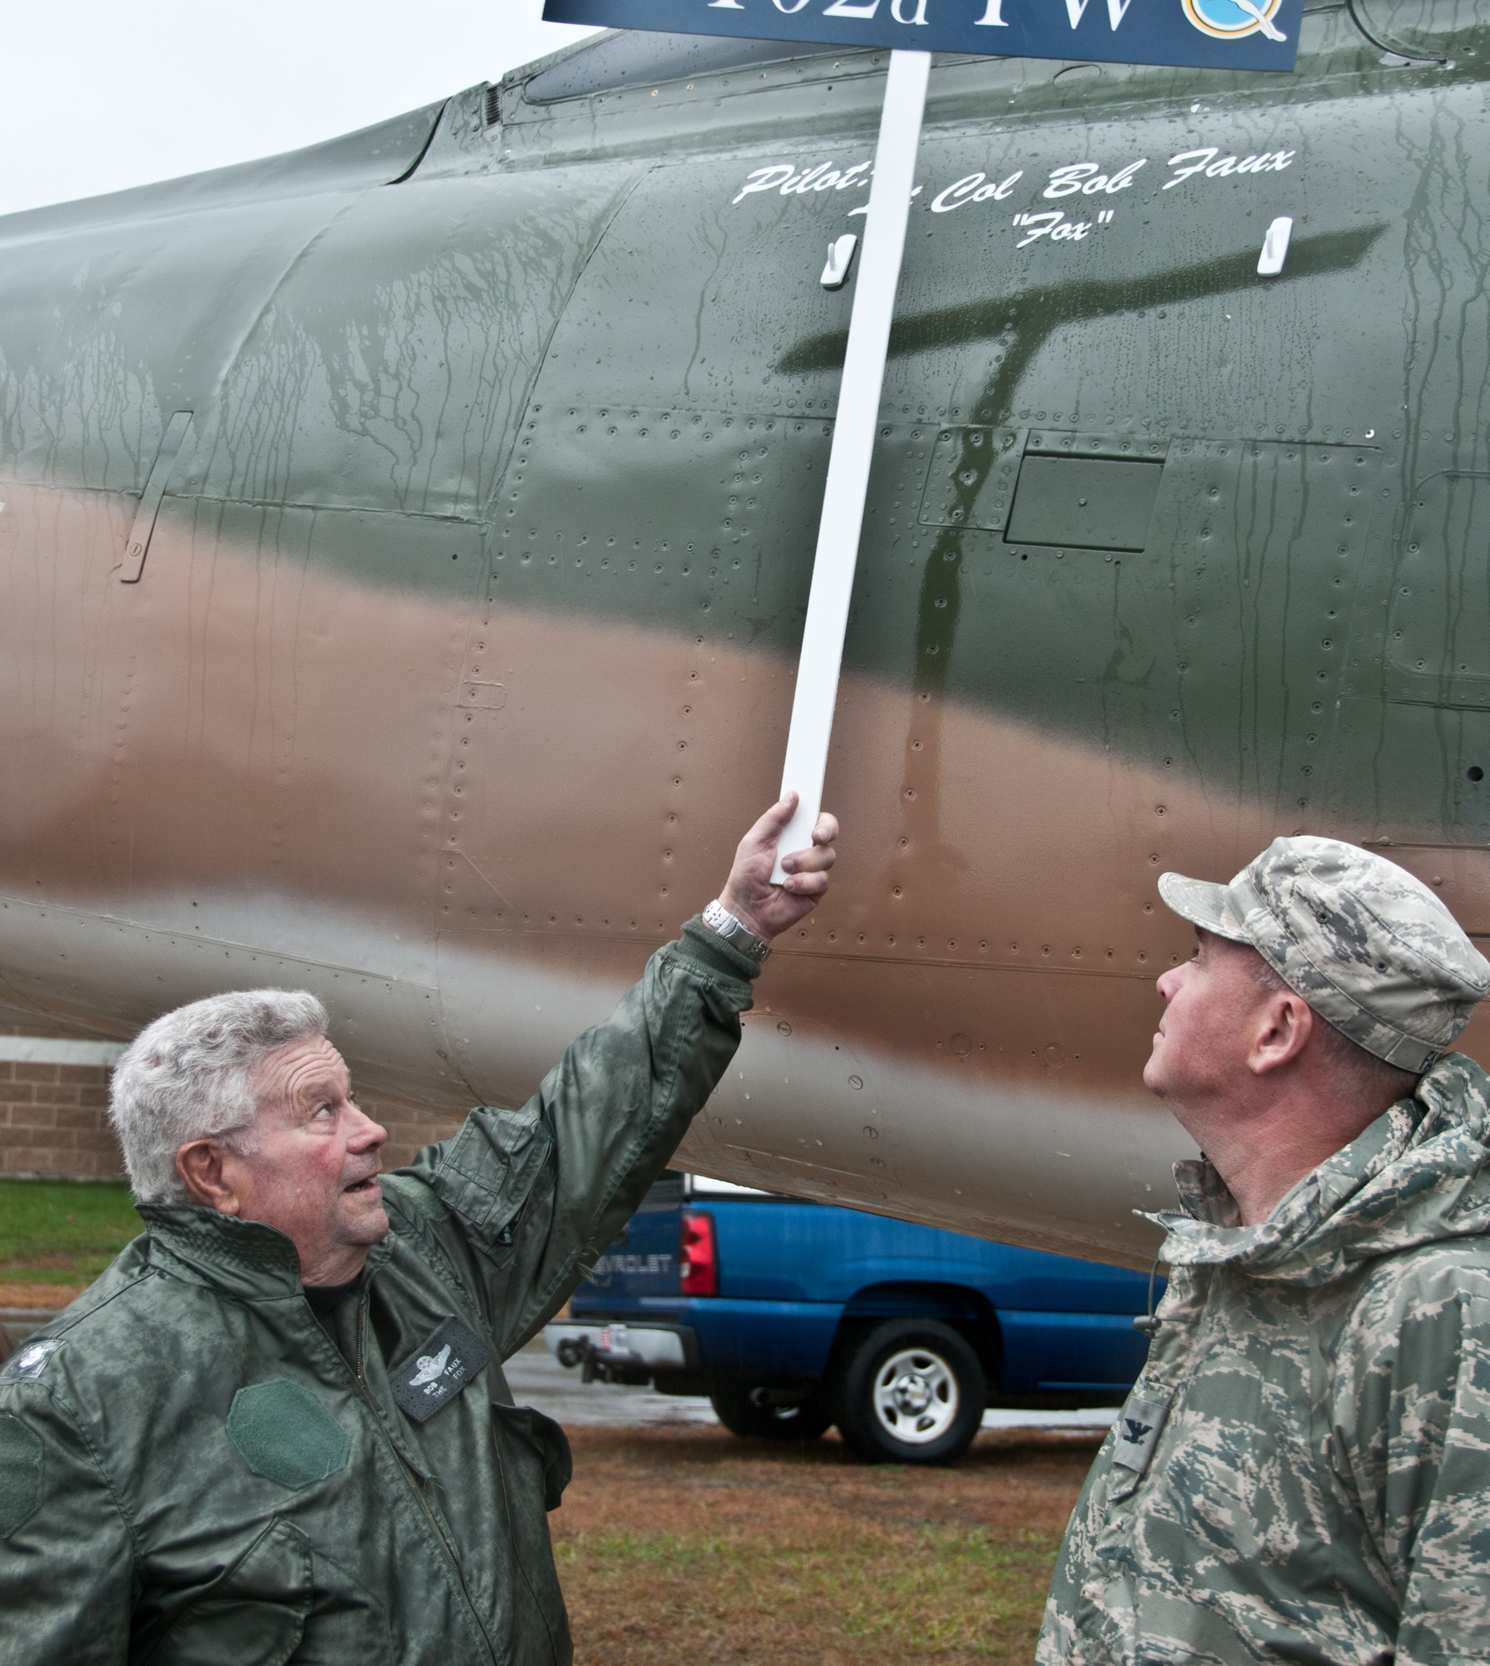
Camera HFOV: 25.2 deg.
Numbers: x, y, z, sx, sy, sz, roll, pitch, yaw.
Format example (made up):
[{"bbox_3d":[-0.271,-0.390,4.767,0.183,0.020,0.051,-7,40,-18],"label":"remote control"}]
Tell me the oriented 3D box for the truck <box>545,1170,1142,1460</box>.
[{"bbox_3d":[1.956,2.365,17.586,5.750,1.870,2.000,5,-7,-21],"label":"truck"}]

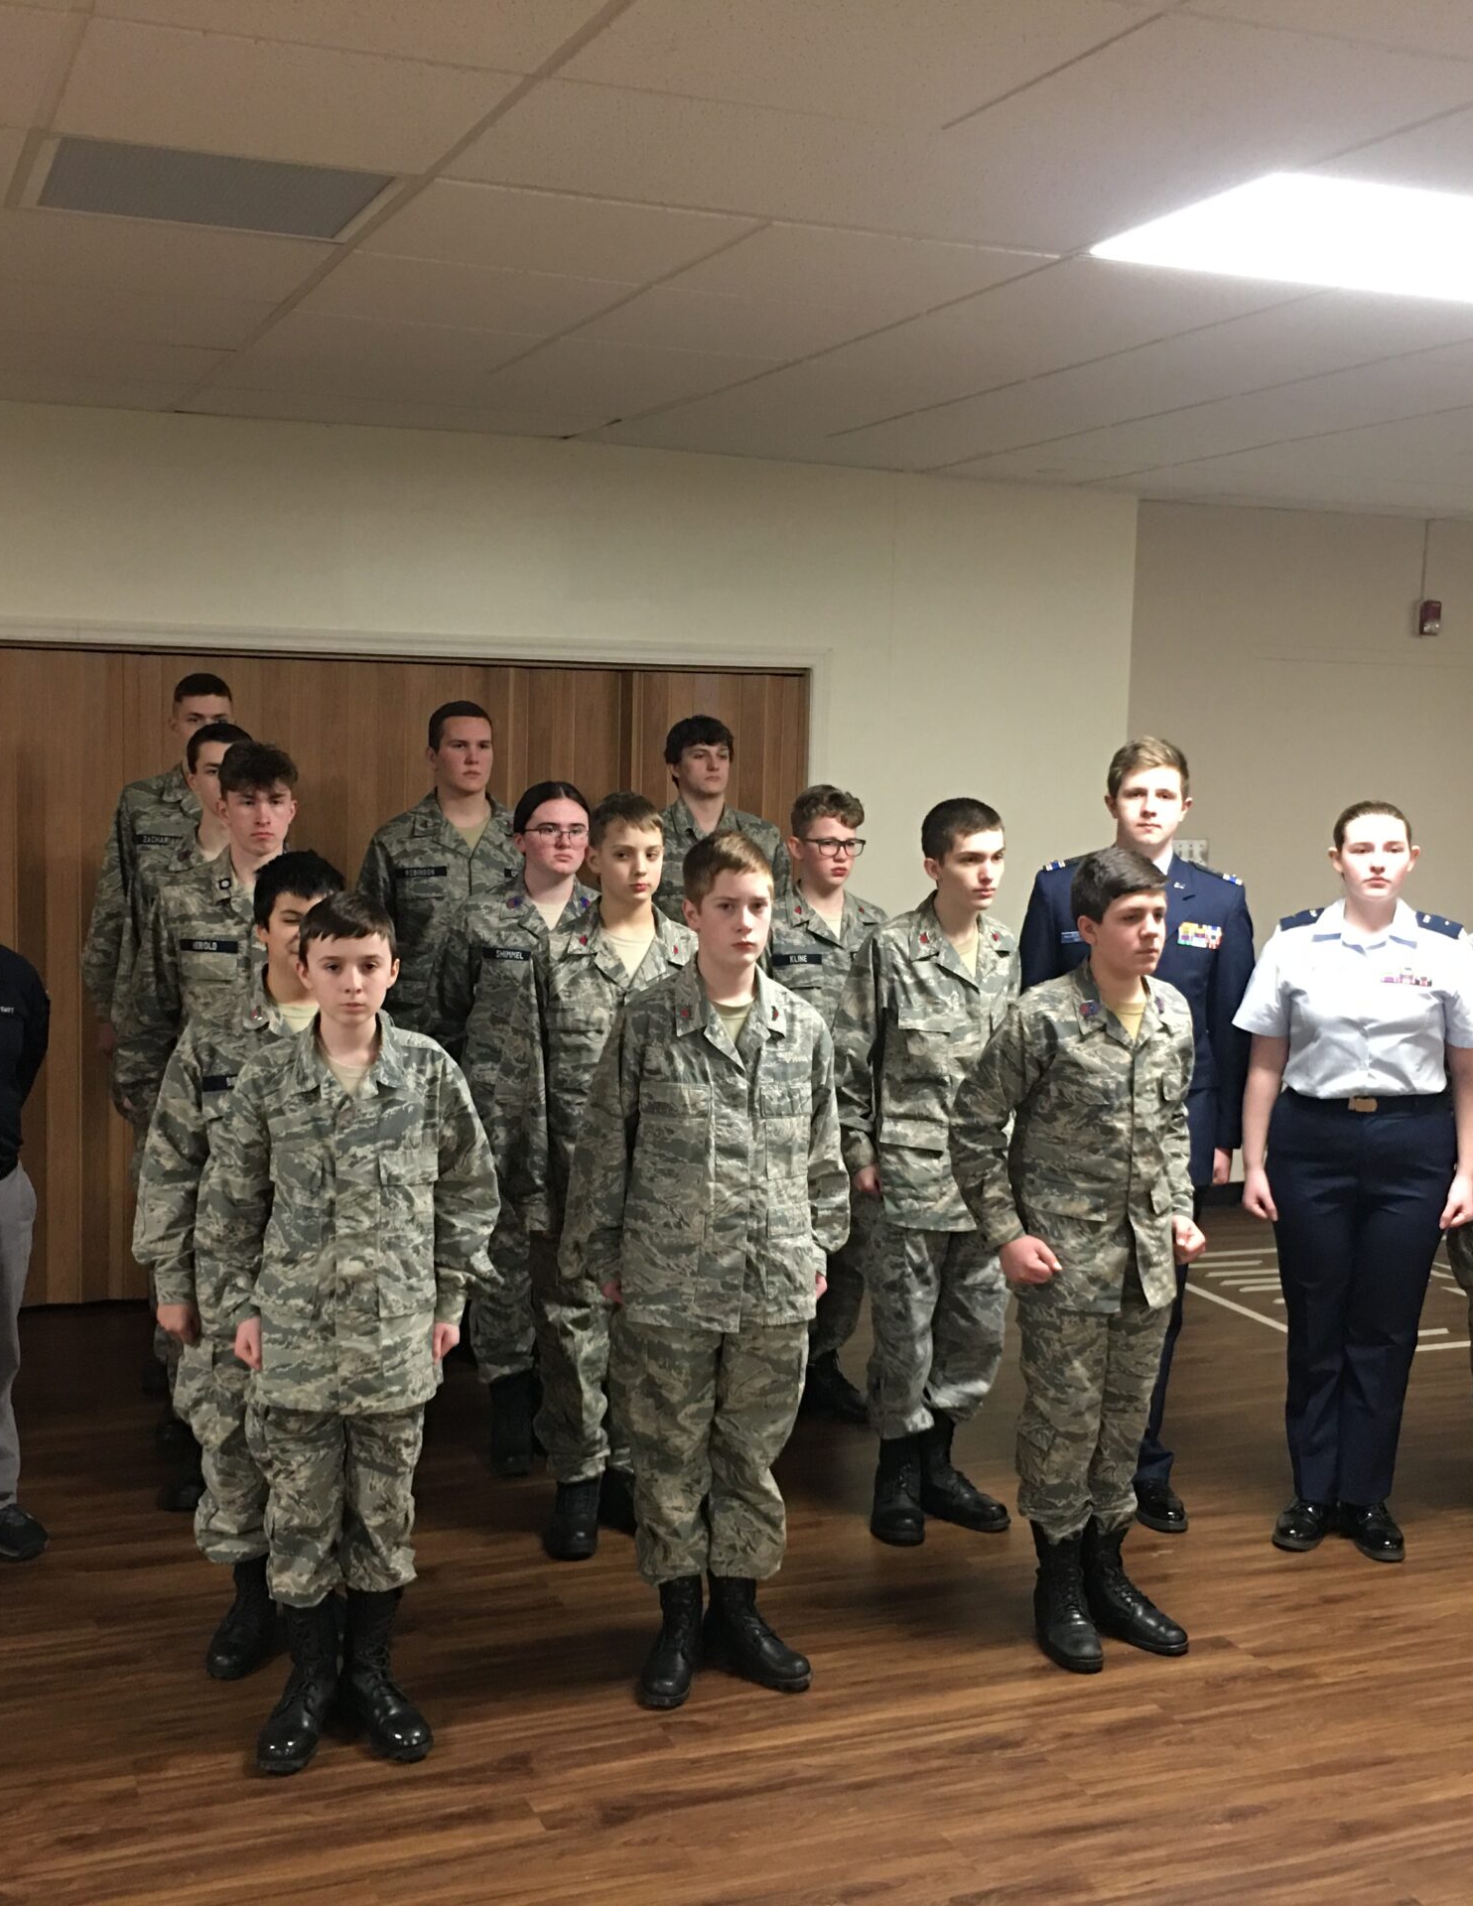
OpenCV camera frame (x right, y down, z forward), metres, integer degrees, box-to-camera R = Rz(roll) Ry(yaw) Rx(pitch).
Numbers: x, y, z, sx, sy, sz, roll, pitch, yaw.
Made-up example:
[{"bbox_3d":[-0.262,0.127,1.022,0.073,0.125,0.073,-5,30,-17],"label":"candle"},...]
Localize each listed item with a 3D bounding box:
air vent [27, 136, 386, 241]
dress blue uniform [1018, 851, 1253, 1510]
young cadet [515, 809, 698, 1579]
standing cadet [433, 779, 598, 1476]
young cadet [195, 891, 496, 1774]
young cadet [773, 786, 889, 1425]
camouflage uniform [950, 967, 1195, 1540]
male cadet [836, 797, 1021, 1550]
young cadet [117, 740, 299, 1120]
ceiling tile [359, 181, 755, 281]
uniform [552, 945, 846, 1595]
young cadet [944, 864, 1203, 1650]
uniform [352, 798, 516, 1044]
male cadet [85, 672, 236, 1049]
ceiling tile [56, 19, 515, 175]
[{"bbox_3d":[-0.902,-1.325,3.679,0.561,0.030,0.522,-1,6,-23],"label":"air vent"},{"bbox_3d":[0.928,0.519,4.913,0.550,1.505,0.310,0,6,-14],"label":"dress blue uniform"},{"bbox_3d":[-0.252,0.470,4.713,0.470,1.644,0.330,-2,7,-23],"label":"young cadet"},{"bbox_3d":[-0.497,0.418,5.203,0.470,1.655,0.310,-1,6,-22],"label":"standing cadet"},{"bbox_3d":[-0.697,0.638,3.761,0.510,1.495,0.330,-1,6,-17],"label":"young cadet"},{"bbox_3d":[0.223,0.387,5.557,0.480,1.646,0.330,-2,7,-23],"label":"young cadet"},{"bbox_3d":[0.694,0.599,4.205,0.500,1.165,0.380,-2,7,-30],"label":"camouflage uniform"},{"bbox_3d":[0.452,0.479,4.842,0.480,1.655,0.360,-2,7,-30],"label":"male cadet"},{"bbox_3d":[-1.122,0.381,4.949,0.530,1.738,0.340,-2,7,-23],"label":"young cadet"},{"bbox_3d":[-0.349,-1.336,3.953,0.614,0.020,0.614,-1,6,-23],"label":"ceiling tile"},{"bbox_3d":[-0.043,0.613,4.036,0.520,1.205,0.310,-1,6,-22],"label":"uniform"},{"bbox_3d":[0.690,0.584,4.143,0.500,1.569,0.360,-2,7,-29],"label":"young cadet"},{"bbox_3d":[-0.782,0.262,5.834,0.520,1.416,0.320,-1,6,-21],"label":"uniform"},{"bbox_3d":[-1.449,0.205,5.762,0.550,1.905,0.350,-2,7,-23],"label":"male cadet"},{"bbox_3d":[-0.676,-1.246,3.106,0.605,0.020,0.605,-1,6,-22],"label":"ceiling tile"}]

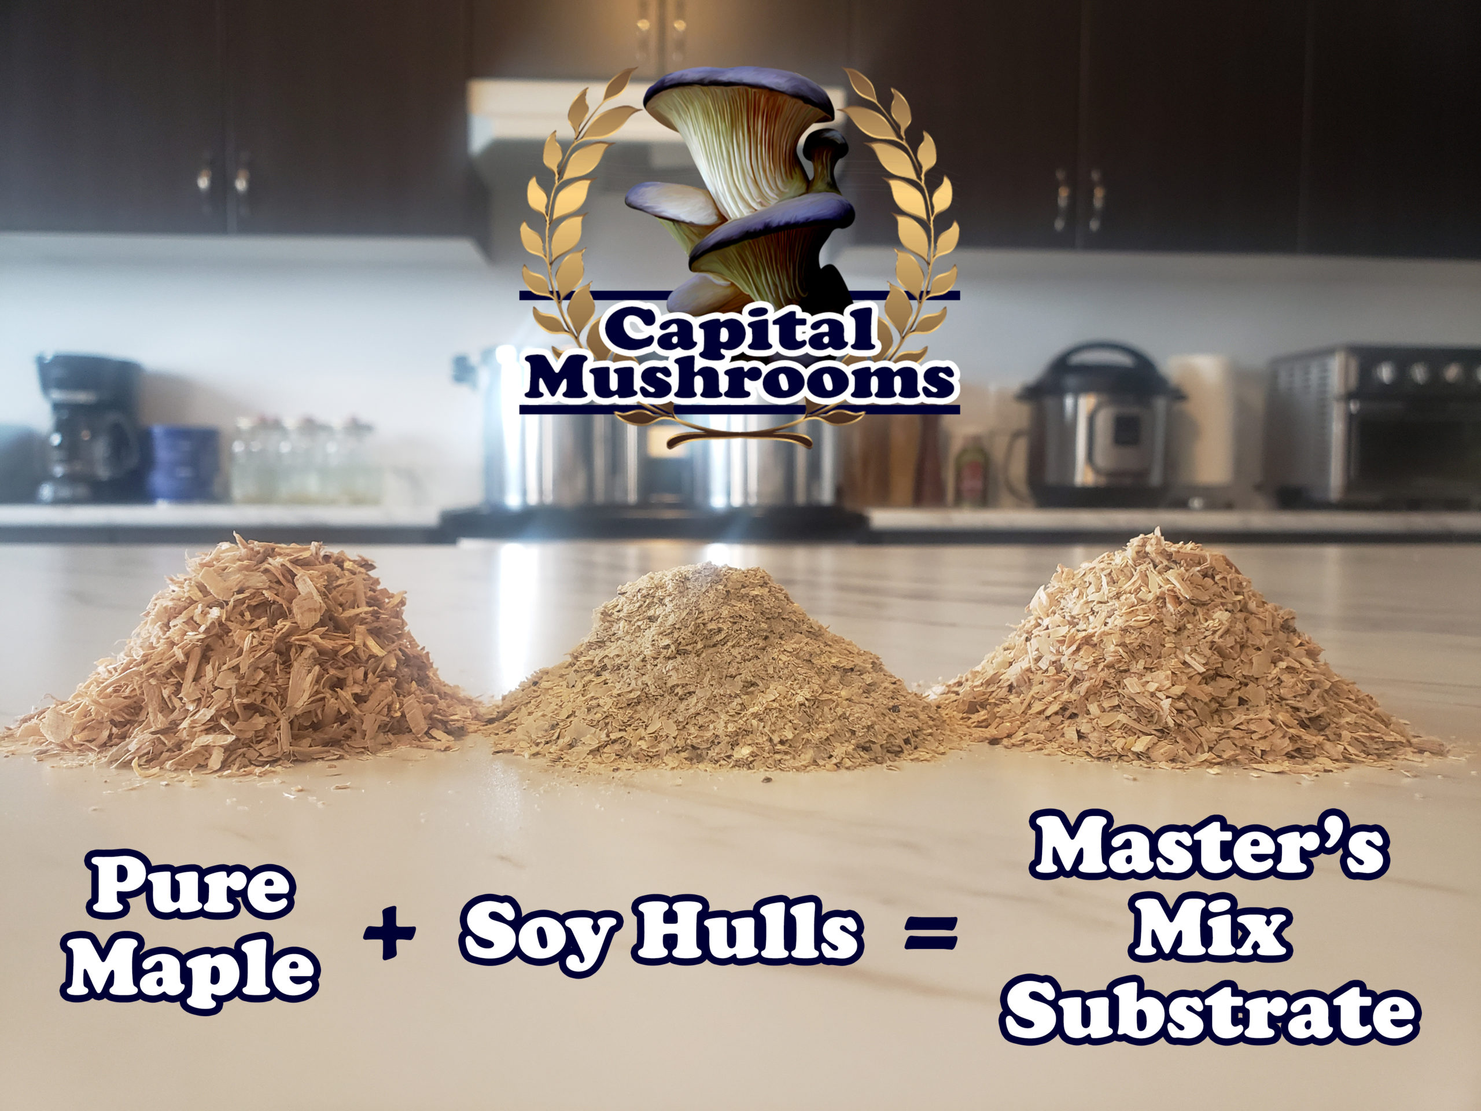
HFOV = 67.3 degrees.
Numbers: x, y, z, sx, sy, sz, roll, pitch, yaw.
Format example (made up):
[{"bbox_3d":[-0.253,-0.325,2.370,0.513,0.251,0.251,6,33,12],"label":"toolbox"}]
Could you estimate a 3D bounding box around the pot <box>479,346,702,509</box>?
[{"bbox_3d":[-0.302,-0.252,2.168,0.380,0.315,0.350,0,4,0],"label":"pot"}]

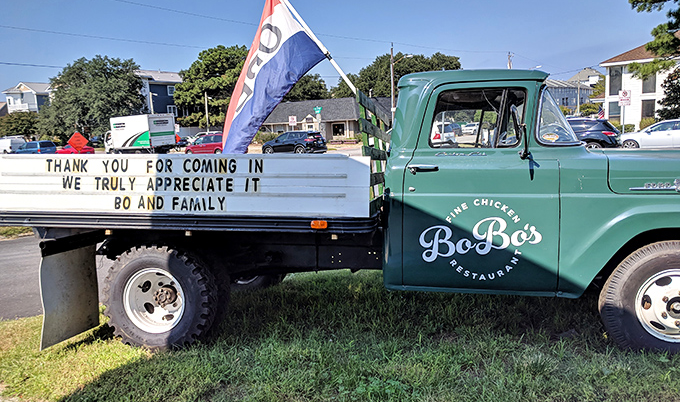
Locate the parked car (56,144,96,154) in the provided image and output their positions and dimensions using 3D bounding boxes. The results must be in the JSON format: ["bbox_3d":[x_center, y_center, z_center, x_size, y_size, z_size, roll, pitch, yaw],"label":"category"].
[{"bbox_3d":[-27.011,-5.058,52.153,4.600,1.380,1.820,3,9,33],"label":"parked car"}]

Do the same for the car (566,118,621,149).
[{"bbox_3d":[10.304,-2.910,23.974,4.780,1.700,1.880,1,8,26],"label":"car"}]

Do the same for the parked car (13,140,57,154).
[{"bbox_3d":[-32.739,-5.526,55.090,4.850,1.760,1.920,3,9,34],"label":"parked car"}]

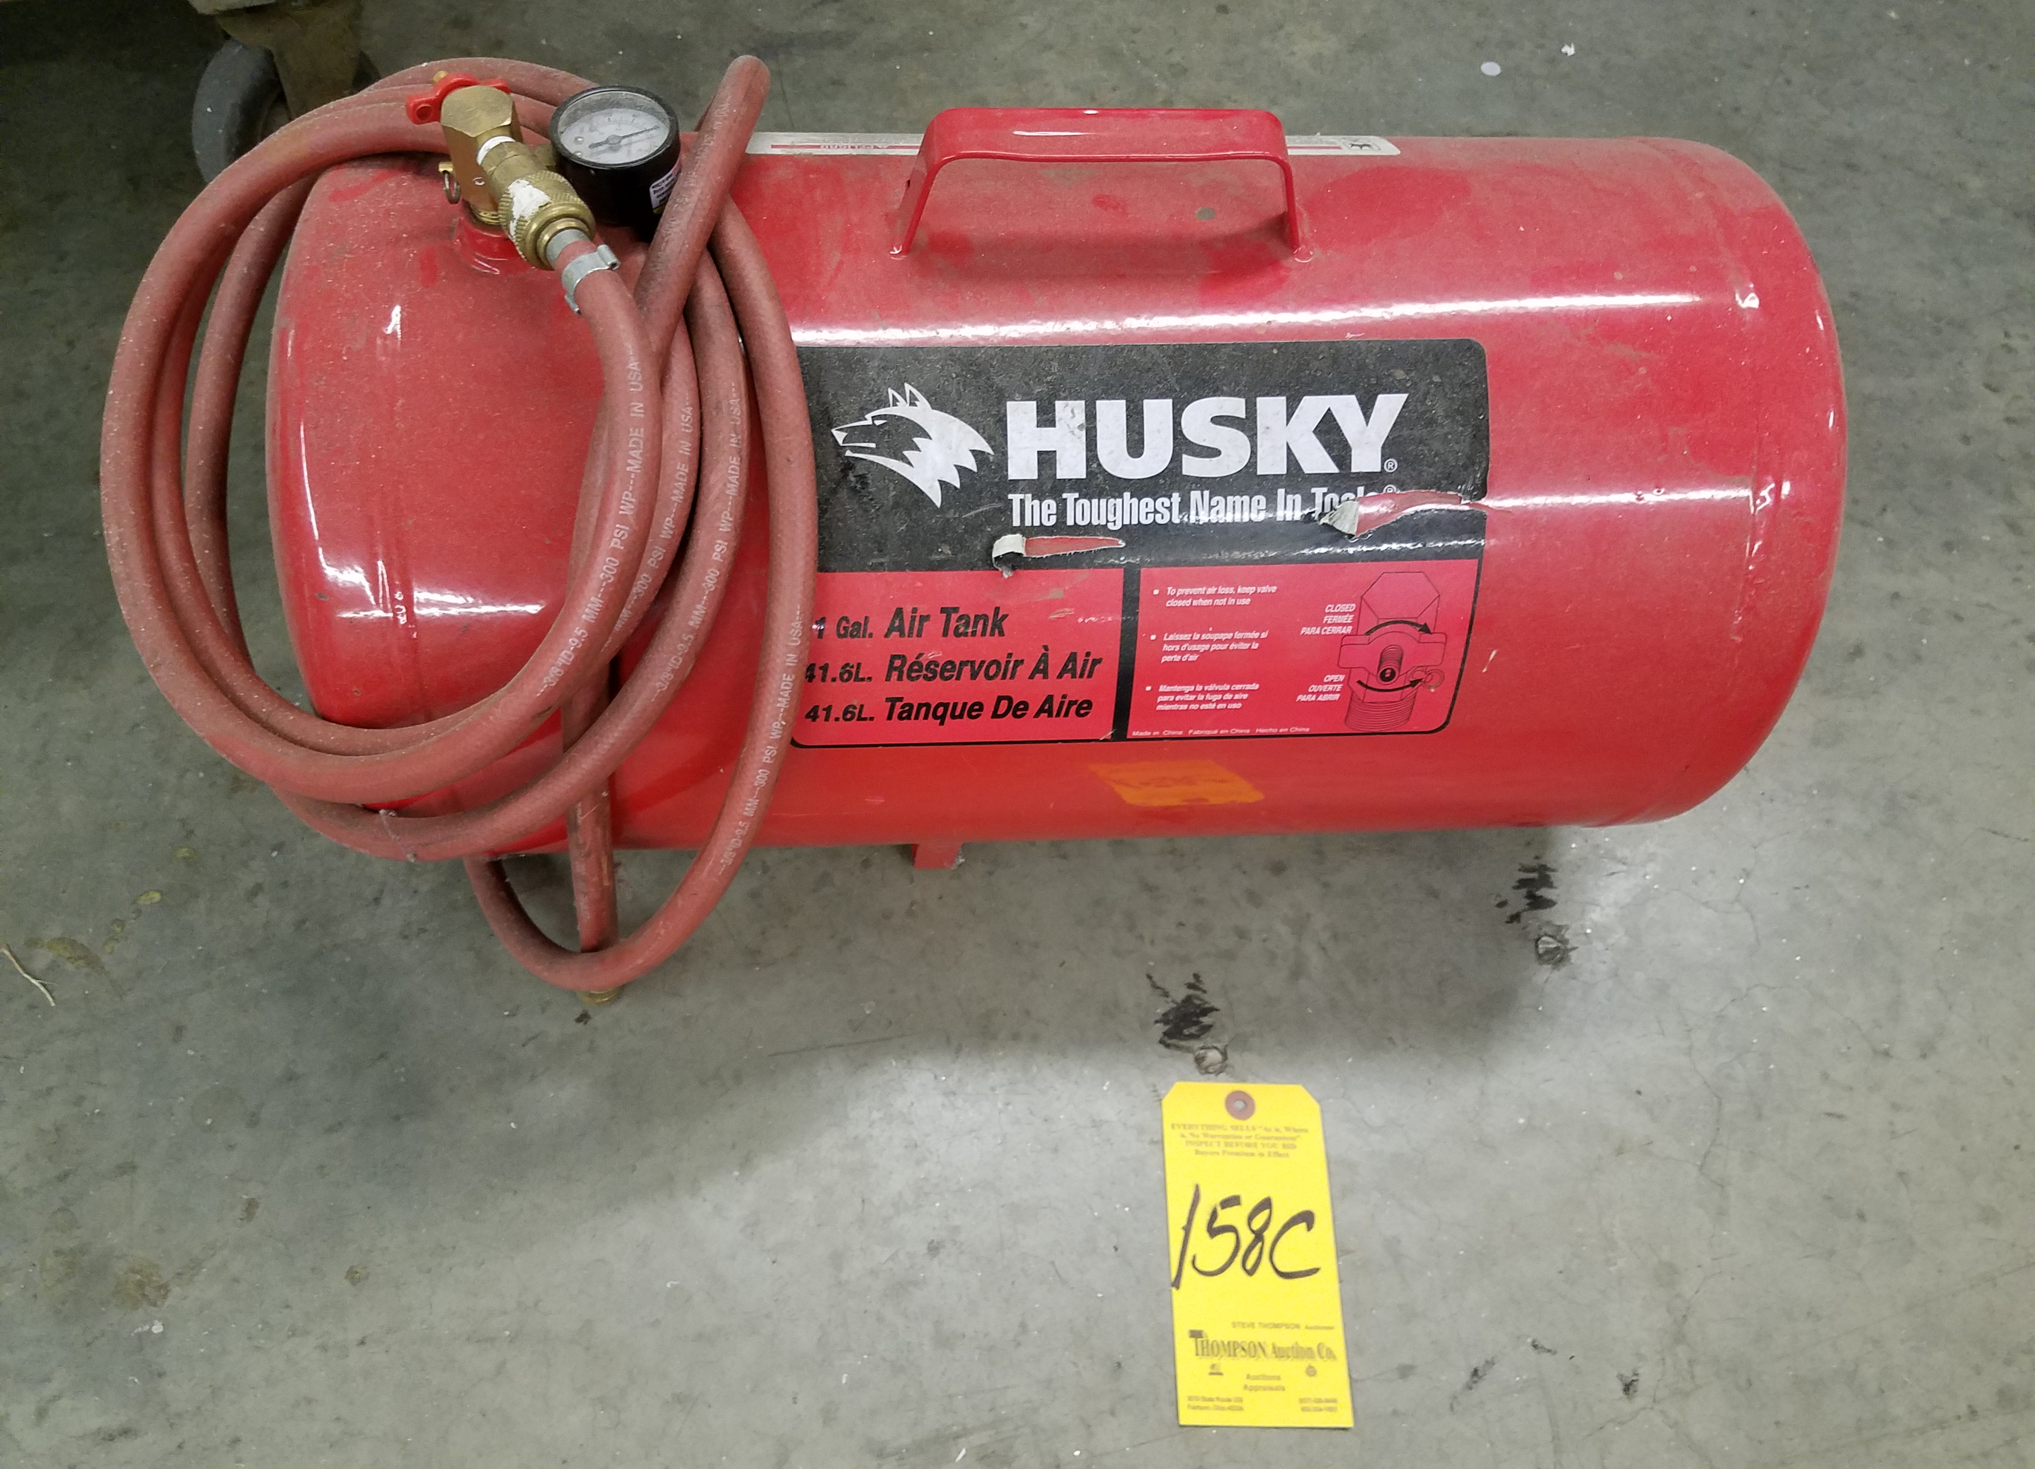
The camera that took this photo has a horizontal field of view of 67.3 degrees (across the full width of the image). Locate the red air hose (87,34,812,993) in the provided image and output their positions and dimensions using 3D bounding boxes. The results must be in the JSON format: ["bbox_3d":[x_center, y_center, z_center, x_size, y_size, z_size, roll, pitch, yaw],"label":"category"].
[{"bbox_3d":[-0.201,-0.091,0.590,0.262,0.300,0.310,-1,58,-4],"label":"red air hose"}]

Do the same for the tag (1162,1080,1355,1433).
[{"bbox_3d":[0.107,0.233,0.696,0.076,0.001,0.152,2,58,-3],"label":"tag"}]

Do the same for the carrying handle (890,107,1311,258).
[{"bbox_3d":[0.030,-0.196,0.539,0.149,0.043,0.027,-1,58,-4],"label":"carrying handle"}]

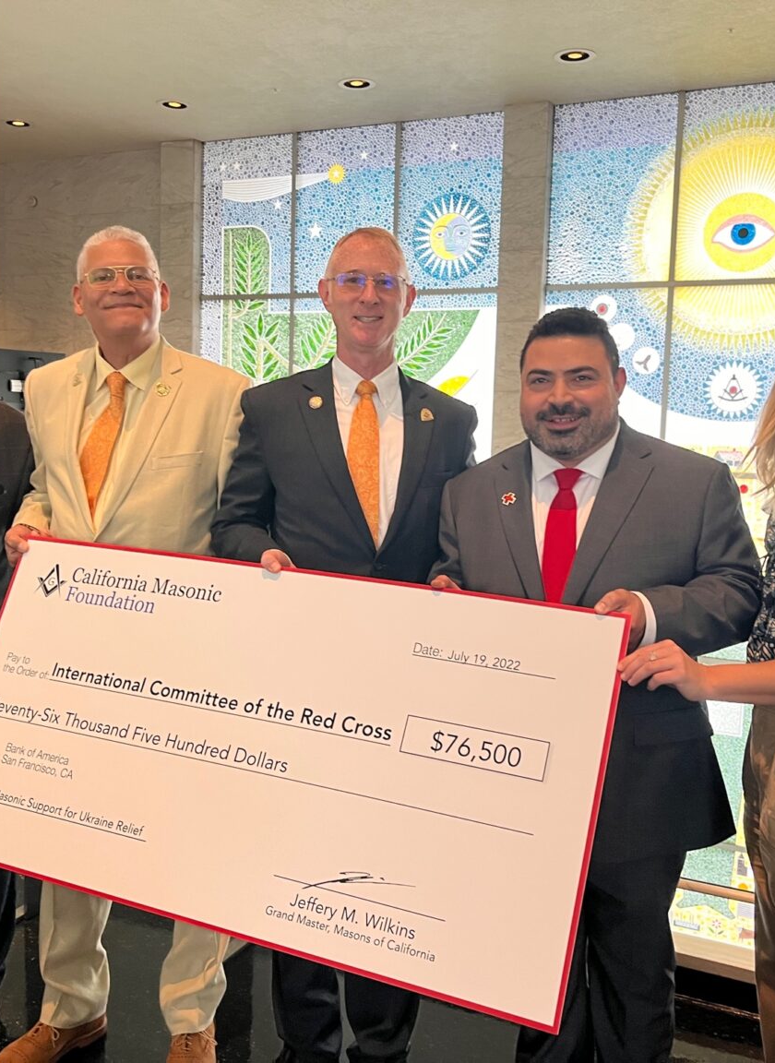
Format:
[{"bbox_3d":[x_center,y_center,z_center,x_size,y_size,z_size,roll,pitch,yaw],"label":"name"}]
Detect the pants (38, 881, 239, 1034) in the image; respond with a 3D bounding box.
[{"bbox_3d":[-0.542,0.605,2.320,0.430,1.000,0.300,2,5,8],"label":"pants"}]

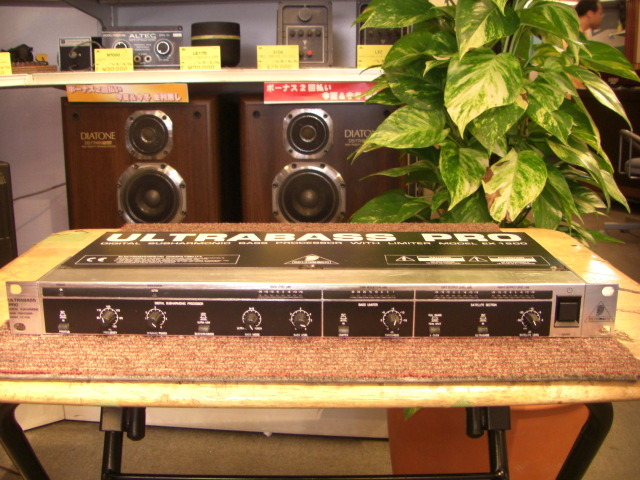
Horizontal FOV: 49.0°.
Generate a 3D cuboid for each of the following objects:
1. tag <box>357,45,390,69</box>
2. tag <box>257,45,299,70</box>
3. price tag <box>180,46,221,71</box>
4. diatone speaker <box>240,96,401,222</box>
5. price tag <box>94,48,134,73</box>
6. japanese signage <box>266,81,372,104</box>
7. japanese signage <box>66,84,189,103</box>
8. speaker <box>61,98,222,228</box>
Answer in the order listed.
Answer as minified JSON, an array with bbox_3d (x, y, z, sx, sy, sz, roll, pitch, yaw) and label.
[{"bbox_3d":[0.123,-0.389,1.495,0.091,0.053,0.008,2,11,9],"label":"tag"},{"bbox_3d":[-0.090,-0.394,1.515,0.091,0.053,0.008,2,11,9],"label":"tag"},{"bbox_3d":[-0.262,-0.398,1.540,0.091,0.053,0.008,2,11,9],"label":"price tag"},{"bbox_3d":[0.035,-0.026,1.860,0.390,0.690,0.360,2,11,9],"label":"diatone speaker"},{"bbox_3d":[-0.461,-0.403,1.575,0.091,0.053,0.008,2,11,9],"label":"price tag"},{"bbox_3d":[0.029,-0.313,1.490,0.295,0.045,0.008,2,11,9],"label":"japanese signage"},{"bbox_3d":[-0.441,-0.336,1.610,0.290,0.043,0.008,2,11,9],"label":"japanese signage"},{"bbox_3d":[-0.401,-0.035,1.915,0.390,0.690,0.360,2,11,9],"label":"speaker"}]

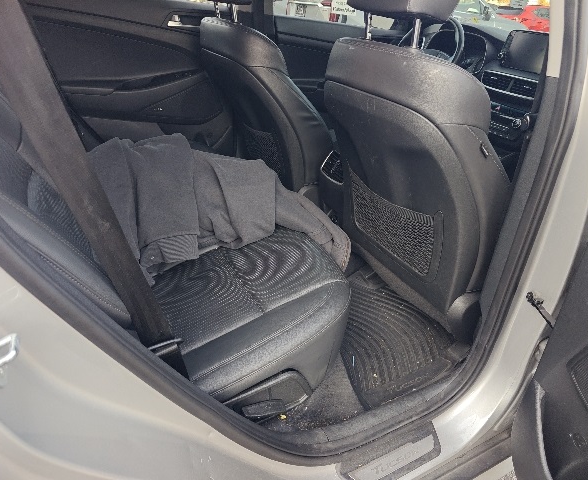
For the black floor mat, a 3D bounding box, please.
[{"bbox_3d":[0.262,0.253,1.366,0.410,0.040,0.520,-15,34,-21],"label":"black floor mat"}]

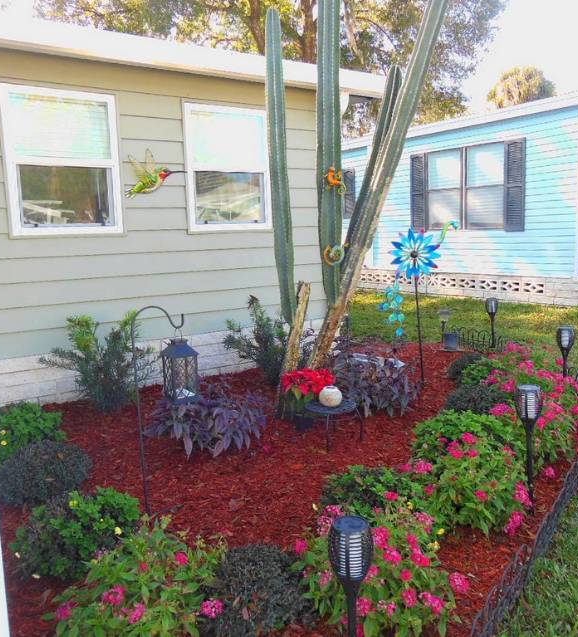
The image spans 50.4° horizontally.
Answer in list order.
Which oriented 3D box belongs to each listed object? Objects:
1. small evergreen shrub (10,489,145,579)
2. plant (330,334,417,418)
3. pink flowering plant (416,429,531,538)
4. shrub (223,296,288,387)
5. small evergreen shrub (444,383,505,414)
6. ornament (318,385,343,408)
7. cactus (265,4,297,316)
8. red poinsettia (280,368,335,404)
[{"bbox_3d":[-0.822,0.796,2.401,0.498,0.262,0.498,-5,8,-20],"label":"small evergreen shrub"},{"bbox_3d":[0.657,0.425,4.716,0.680,0.470,0.640,0,8,8],"label":"plant"},{"bbox_3d":[0.911,0.753,3.055,0.553,0.364,0.520,1,8,17],"label":"pink flowering plant"},{"bbox_3d":[-0.269,0.189,5.593,0.700,0.790,0.660,-2,8,-3],"label":"shrub"},{"bbox_3d":[1.335,0.568,4.416,0.430,0.190,0.410,1,9,17],"label":"small evergreen shrub"},{"bbox_3d":[0.269,0.523,4.021,0.152,0.145,0.152,-1,8,4],"label":"ornament"},{"bbox_3d":[-0.057,-1.100,4.642,0.210,2.360,0.190,-1,8,0],"label":"cactus"},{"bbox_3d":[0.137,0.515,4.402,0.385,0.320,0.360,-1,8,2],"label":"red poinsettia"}]

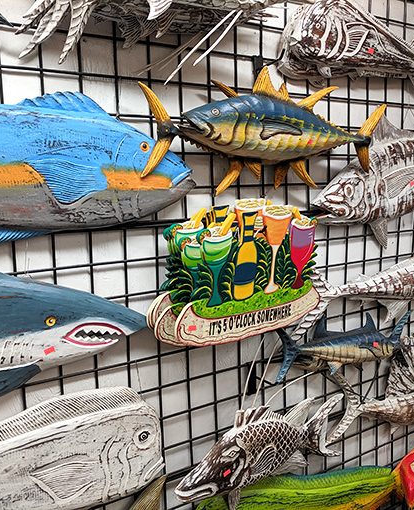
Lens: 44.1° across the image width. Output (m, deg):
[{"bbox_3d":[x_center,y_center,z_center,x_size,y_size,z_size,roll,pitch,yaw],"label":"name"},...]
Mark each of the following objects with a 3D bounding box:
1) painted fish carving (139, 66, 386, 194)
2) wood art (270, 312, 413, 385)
[{"bbox_3d":[0.171,-0.281,1.184,0.721,0.286,0.140,-3,8,-32],"label":"painted fish carving"},{"bbox_3d":[0.399,0.237,1.391,0.558,0.168,0.090,2,5,-33],"label":"wood art"}]

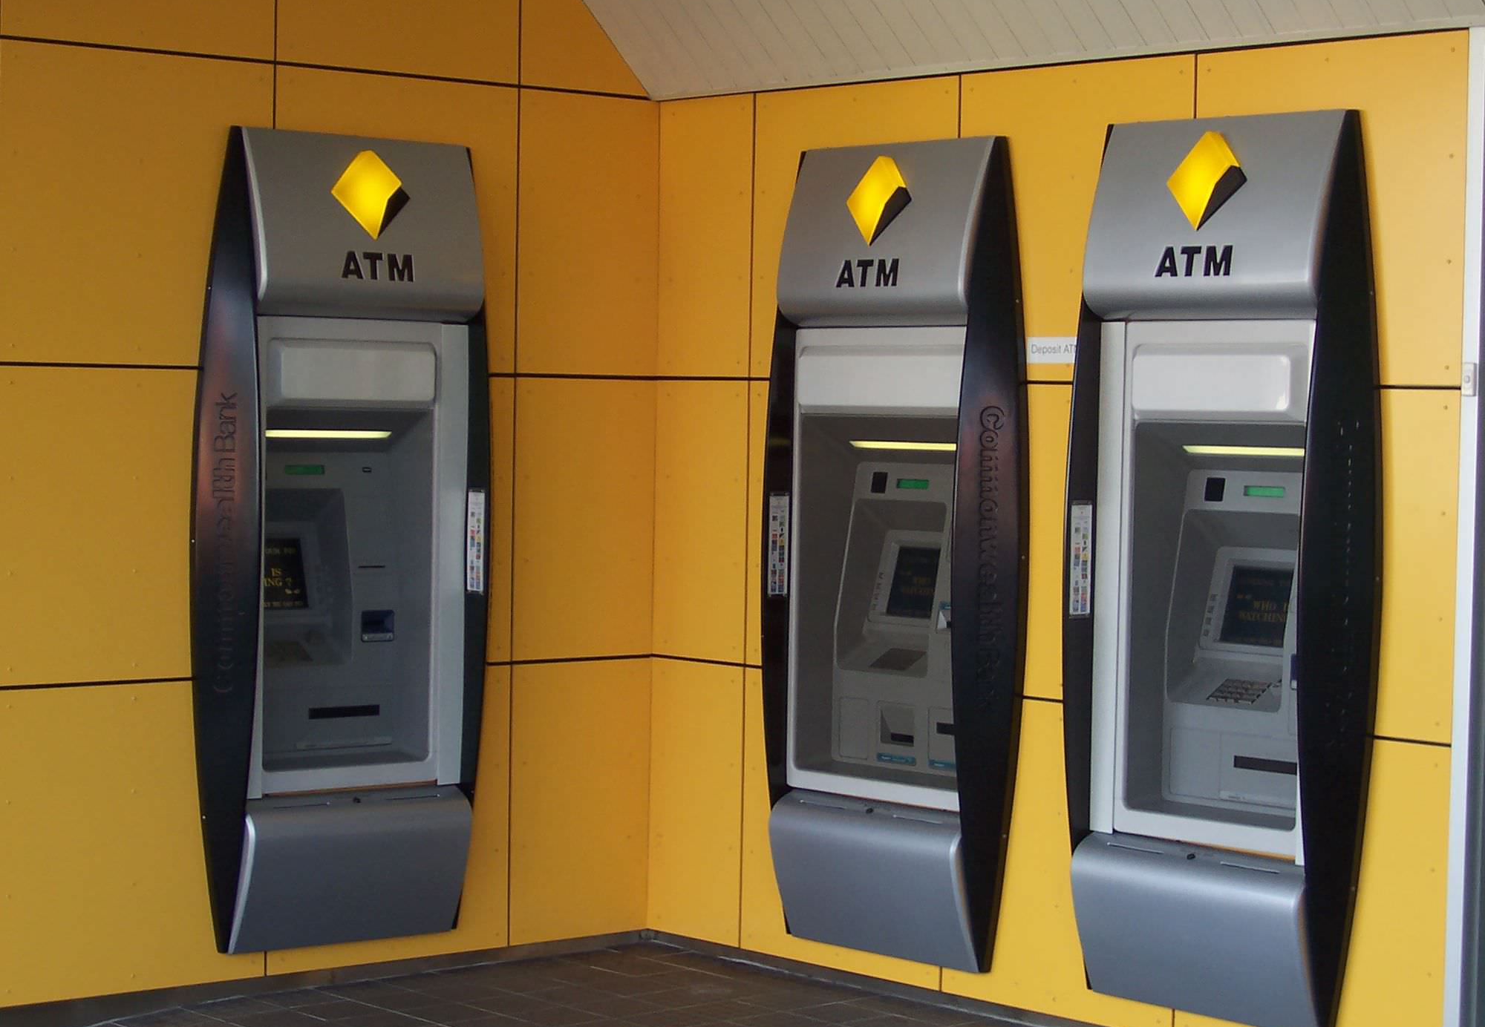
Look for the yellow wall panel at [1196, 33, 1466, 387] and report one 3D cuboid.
[{"bbox_3d":[1.340,-0.684,7.576,0.030,0.780,0.780,-1,3,-41],"label":"yellow wall panel"}]

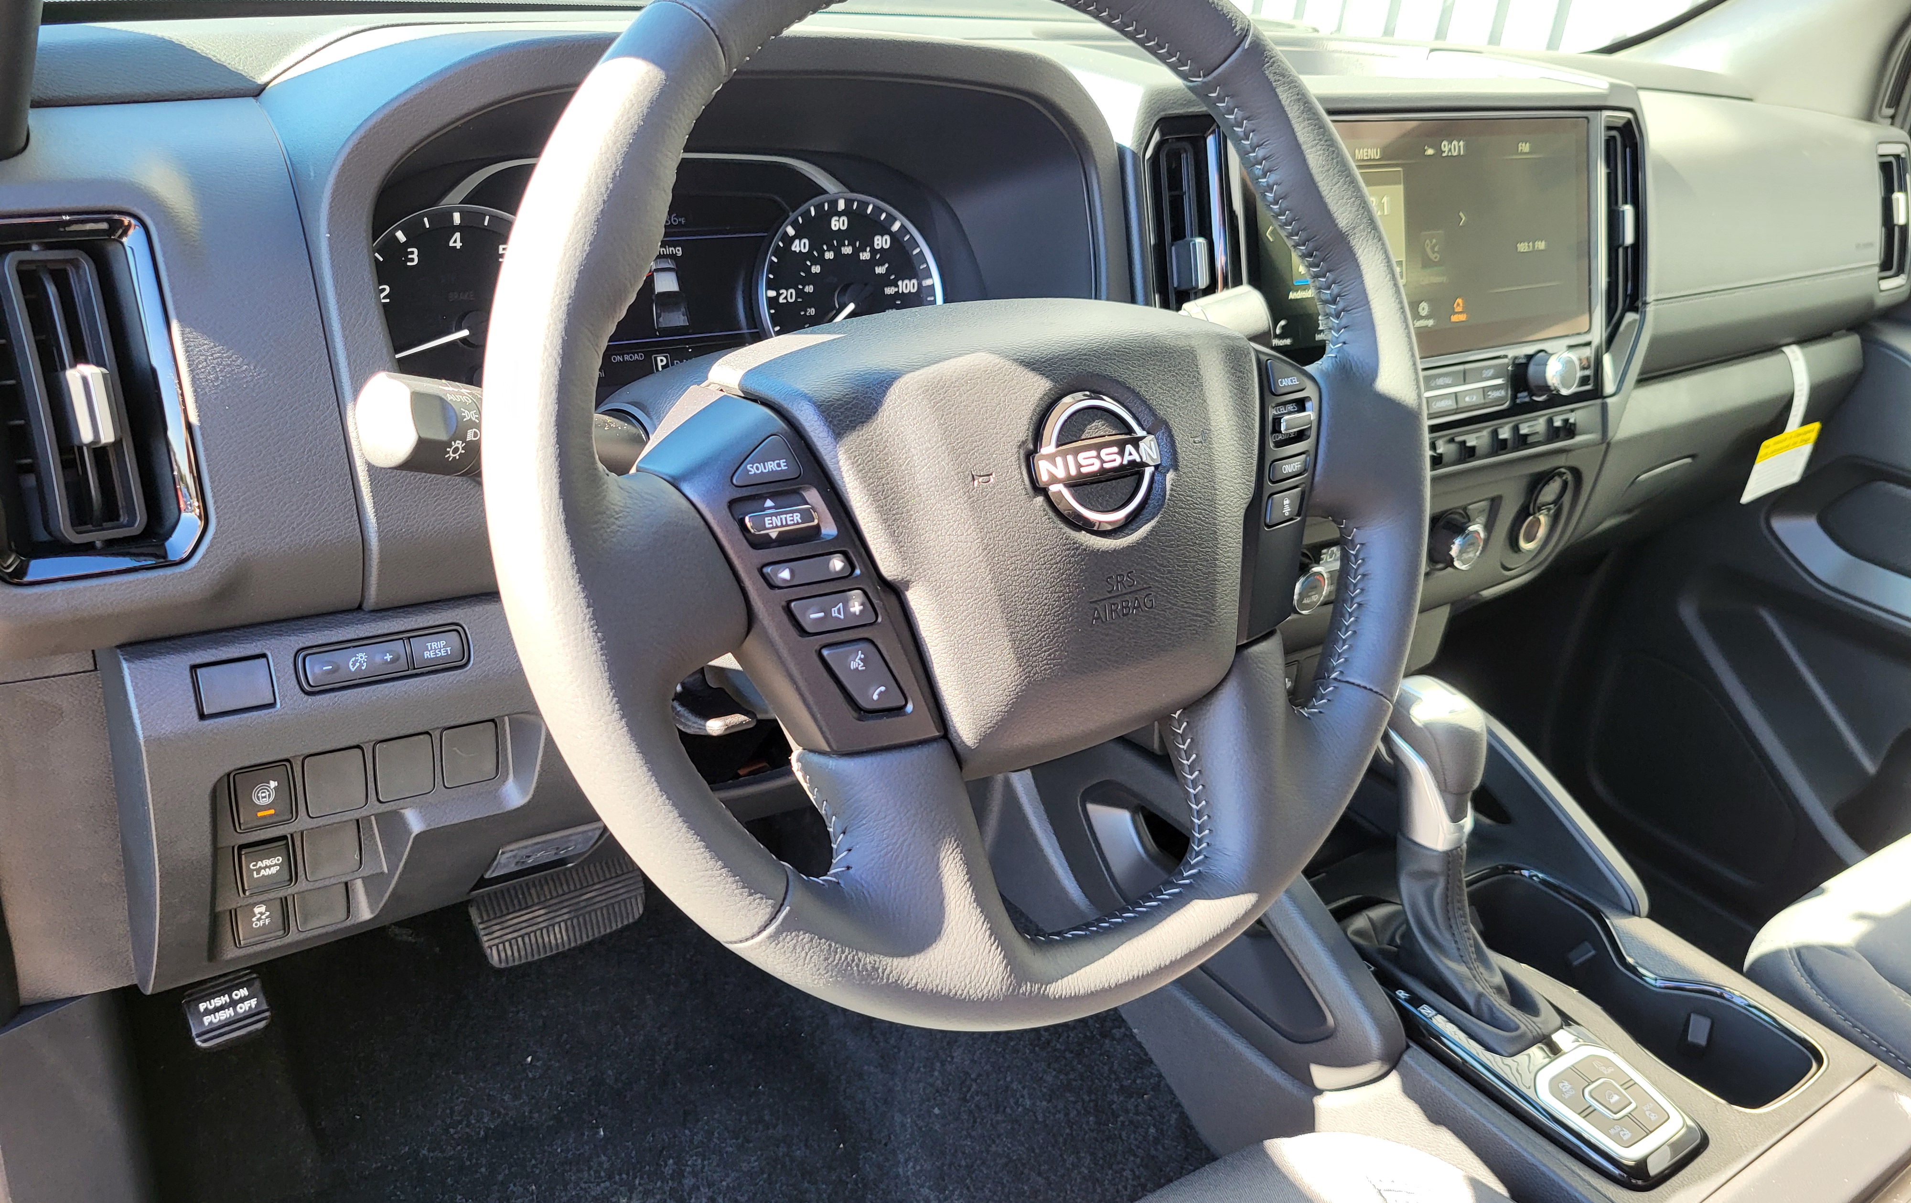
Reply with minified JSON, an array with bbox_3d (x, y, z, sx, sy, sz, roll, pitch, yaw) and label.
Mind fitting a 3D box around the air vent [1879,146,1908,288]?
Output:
[{"bbox_3d":[0.751,-0.313,1.181,0.060,0.116,0.035,-13,12,-32],"label":"air vent"}]

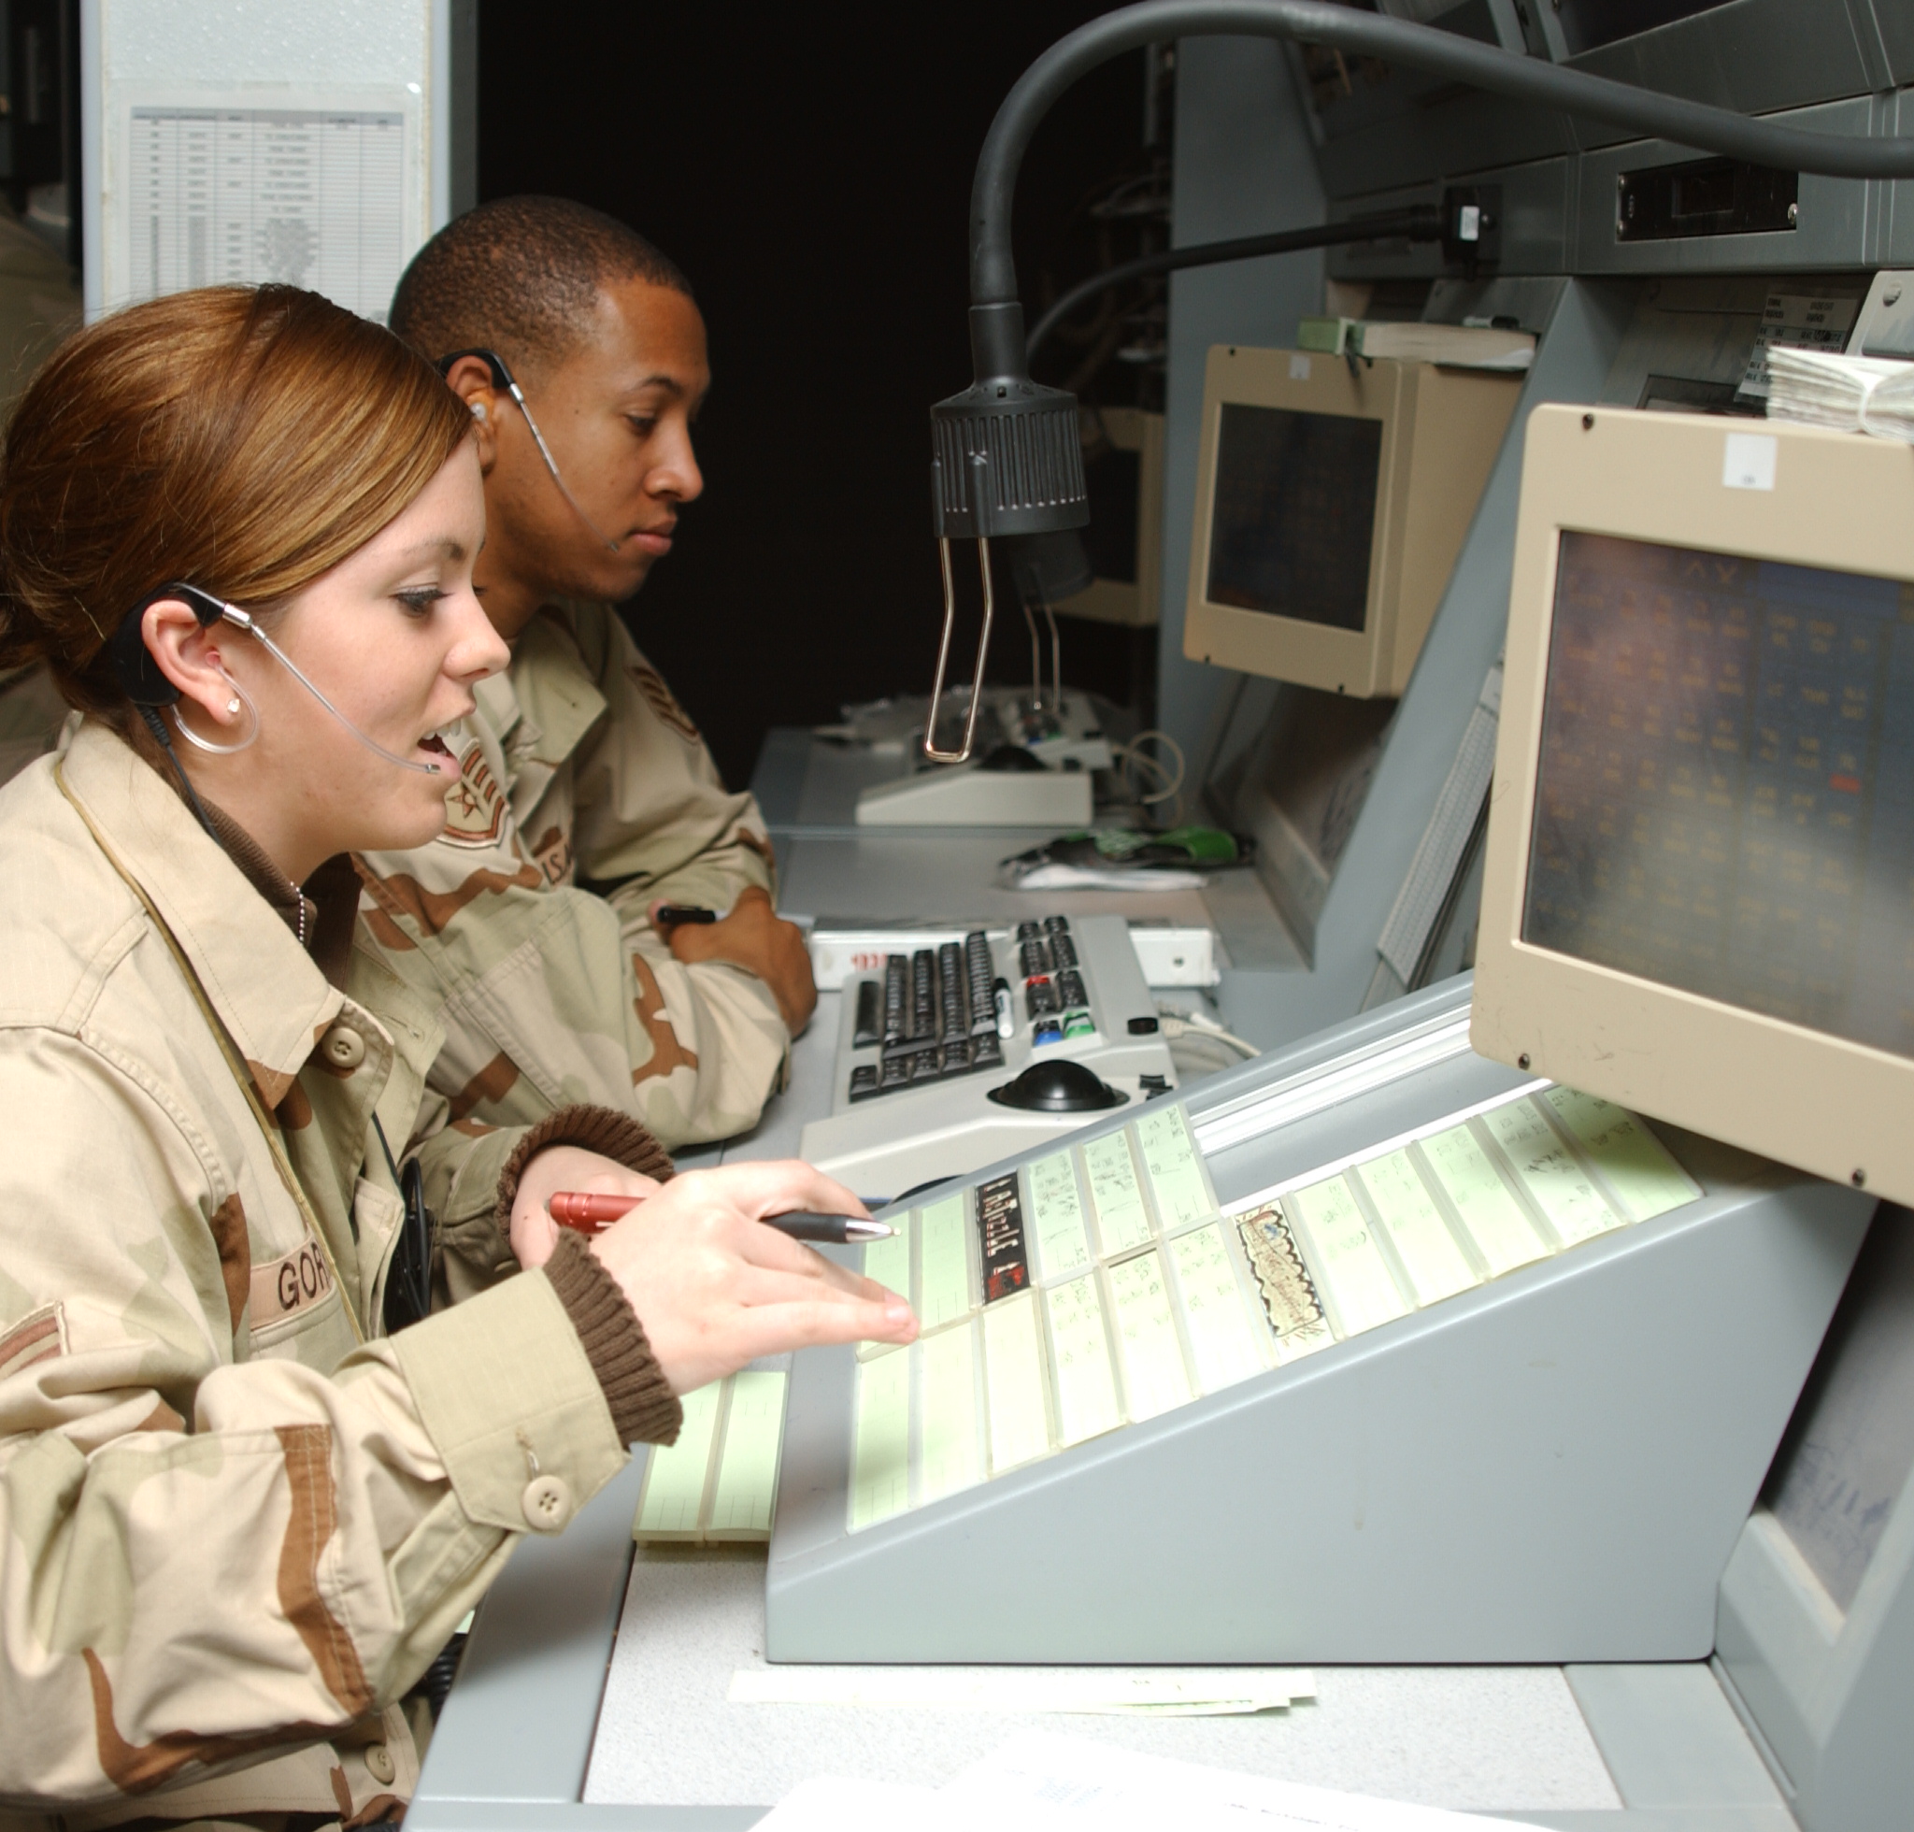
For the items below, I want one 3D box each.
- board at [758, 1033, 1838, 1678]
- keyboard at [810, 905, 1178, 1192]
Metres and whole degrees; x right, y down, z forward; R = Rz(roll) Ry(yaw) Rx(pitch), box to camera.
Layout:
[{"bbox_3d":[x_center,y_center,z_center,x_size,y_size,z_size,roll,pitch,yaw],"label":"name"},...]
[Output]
[{"bbox_3d":[0.130,0.147,1.435,0.405,0.183,0.467,0,11,-1],"label":"board"},{"bbox_3d":[0.023,0.074,2.080,0.227,0.081,0.534,0,11,-1],"label":"keyboard"}]

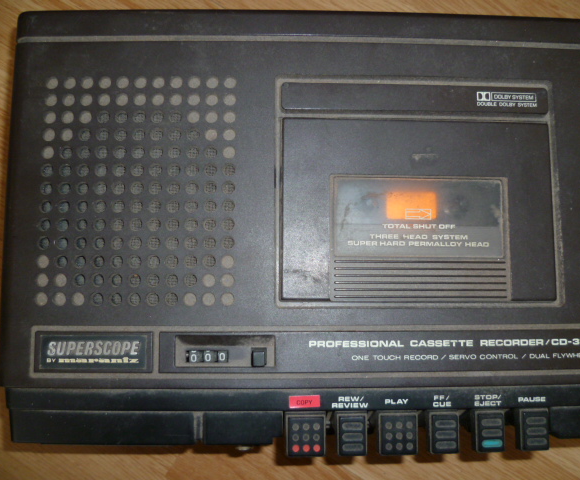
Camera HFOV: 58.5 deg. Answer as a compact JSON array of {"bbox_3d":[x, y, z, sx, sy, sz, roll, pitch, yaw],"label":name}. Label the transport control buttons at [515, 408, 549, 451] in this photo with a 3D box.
[{"bbox_3d":[0.107,0.083,0.230,0.014,0.008,0.018,0,85,-1],"label":"transport control buttons"}]

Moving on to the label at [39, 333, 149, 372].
[{"bbox_3d":[-0.082,0.048,0.219,0.049,0.002,0.017,0,85,-1],"label":"label"}]

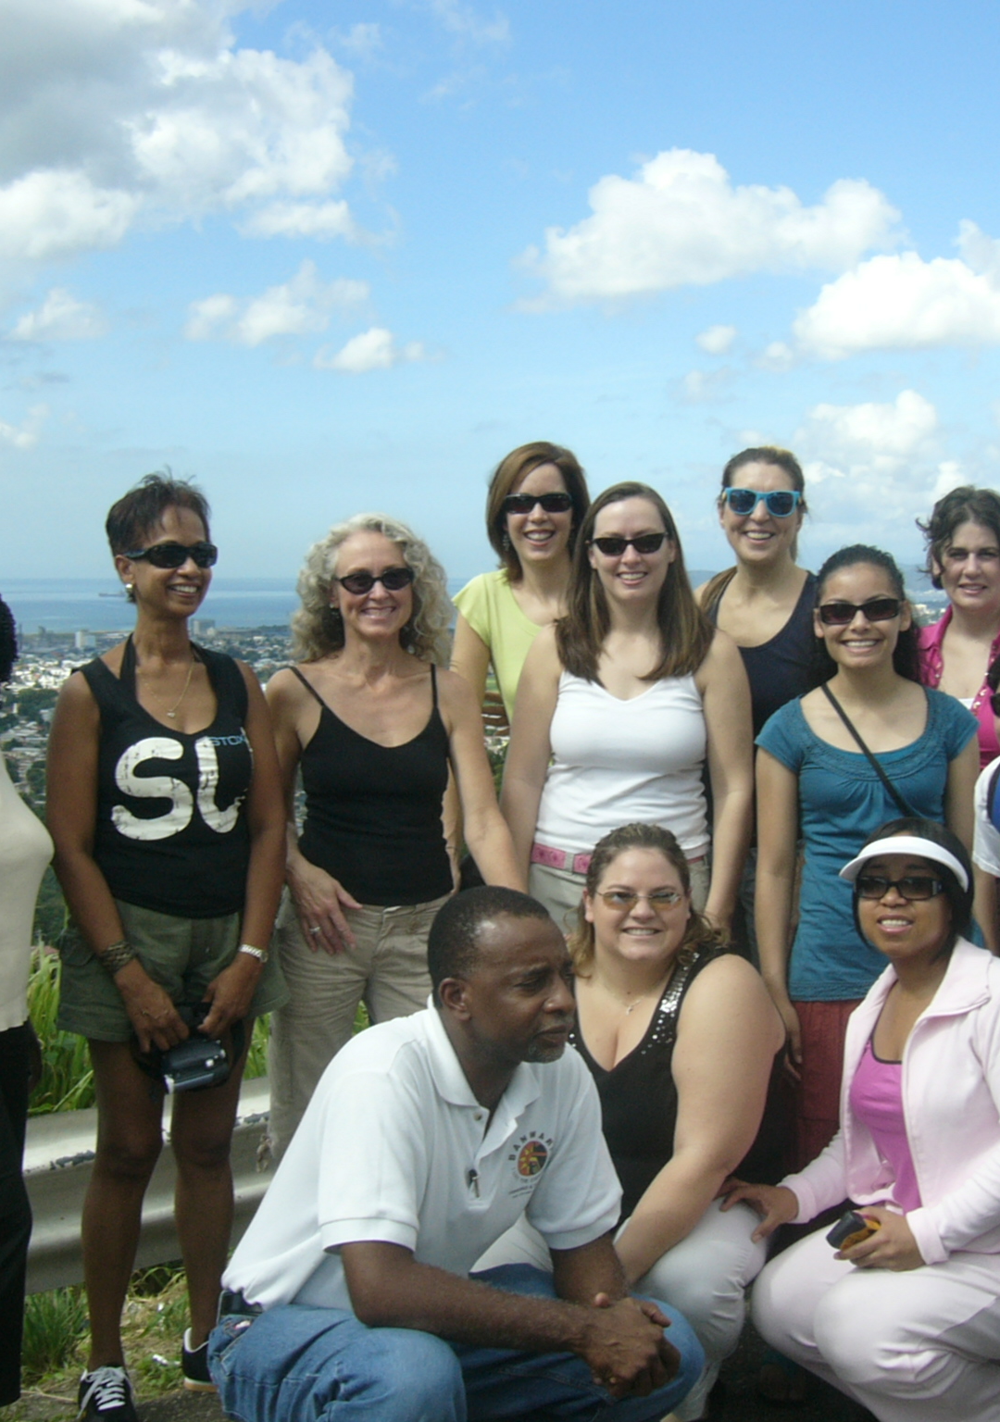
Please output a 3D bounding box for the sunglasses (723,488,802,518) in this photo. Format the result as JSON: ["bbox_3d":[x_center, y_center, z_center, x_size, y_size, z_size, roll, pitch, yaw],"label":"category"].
[{"bbox_3d":[0.505,-0.399,3.690,0.145,0.050,0.145,0,4,6],"label":"sunglasses"}]

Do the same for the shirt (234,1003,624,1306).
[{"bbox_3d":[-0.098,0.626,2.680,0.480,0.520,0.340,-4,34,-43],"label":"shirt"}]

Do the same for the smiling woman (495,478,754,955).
[{"bbox_3d":[0.241,0.408,3.623,0.470,1.670,0.290,0,4,0],"label":"smiling woman"}]

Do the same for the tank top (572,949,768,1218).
[{"bbox_3d":[0.254,0.609,3.000,0.380,0.520,0.280,1,13,18],"label":"tank top"}]

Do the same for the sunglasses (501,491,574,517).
[{"bbox_3d":[0.077,-0.405,3.740,0.140,0.045,0.140,0,4,0],"label":"sunglasses"}]

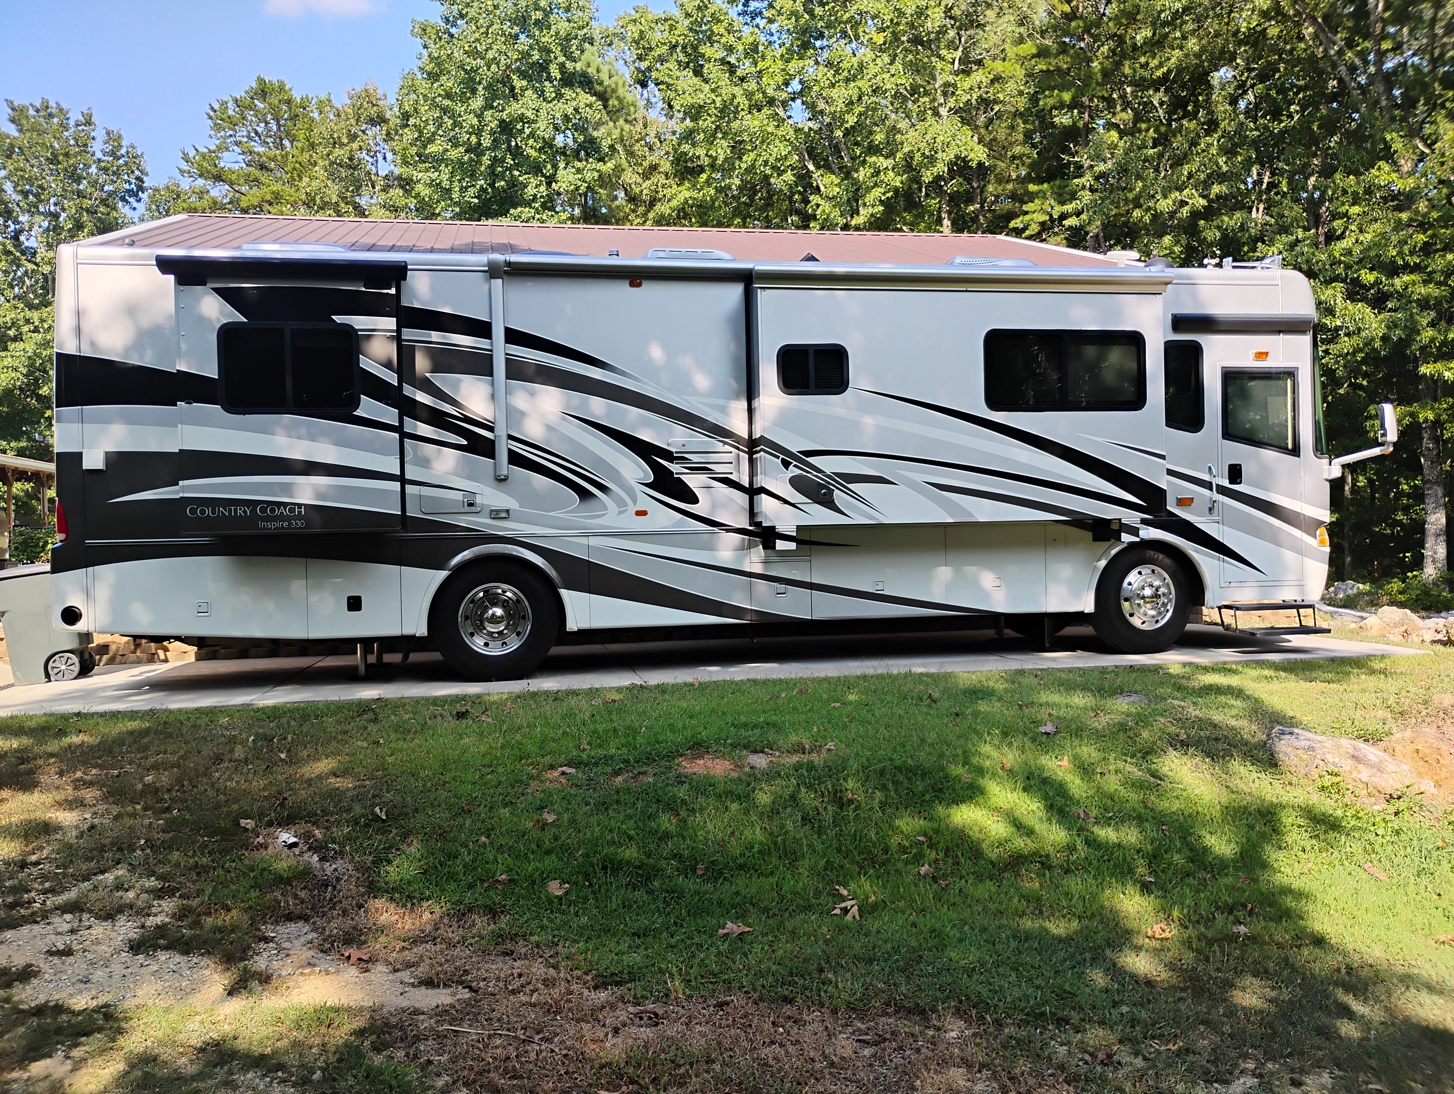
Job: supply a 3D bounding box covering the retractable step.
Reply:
[{"bbox_3d":[5.038,0.654,10.812,0.750,0.260,0.550,-1,0,-10],"label":"retractable step"}]

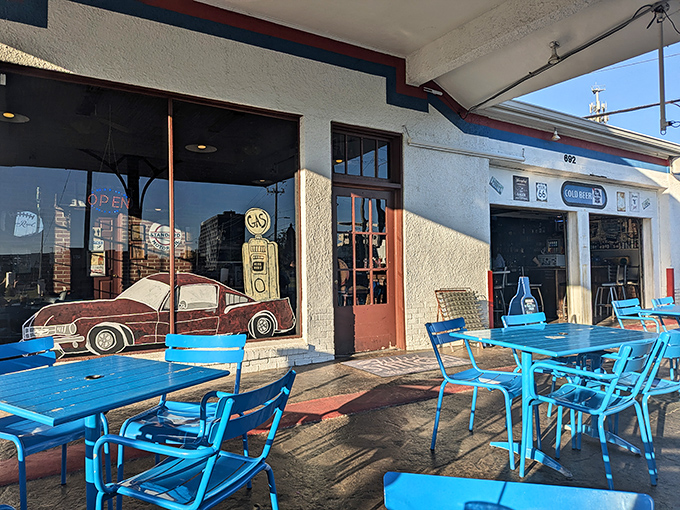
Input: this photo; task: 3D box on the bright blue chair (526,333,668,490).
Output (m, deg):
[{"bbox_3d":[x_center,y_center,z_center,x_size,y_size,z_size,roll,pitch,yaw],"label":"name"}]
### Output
[{"bbox_3d":[1.366,0.835,2.582,0.550,0.840,0.600,1,-2,-38],"label":"bright blue chair"}]

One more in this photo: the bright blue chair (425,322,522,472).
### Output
[{"bbox_3d":[0.946,0.855,3.117,0.595,0.840,0.520,-2,-2,42],"label":"bright blue chair"}]

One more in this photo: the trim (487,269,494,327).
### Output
[{"bbox_3d":[2.262,0.744,7.083,0.100,1.020,0.100,0,-2,-31],"label":"trim"}]

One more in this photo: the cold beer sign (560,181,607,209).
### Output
[{"bbox_3d":[4.585,-1.105,8.811,1.430,0.445,0.050,0,-2,-31],"label":"cold beer sign"}]

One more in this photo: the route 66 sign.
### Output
[{"bbox_3d":[3.514,-1.084,8.183,0.300,0.310,0.020,0,-2,-31],"label":"route 66 sign"}]

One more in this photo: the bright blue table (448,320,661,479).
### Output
[{"bbox_3d":[1.480,0.896,3.091,1.180,0.745,0.810,0,-2,-28],"label":"bright blue table"}]

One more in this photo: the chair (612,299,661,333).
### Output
[{"bbox_3d":[3.038,0.847,4.491,0.550,0.840,0.595,0,-2,-30],"label":"chair"}]

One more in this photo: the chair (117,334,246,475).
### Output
[{"bbox_3d":[-0.758,0.857,2.380,0.520,0.840,0.595,-1,-2,2],"label":"chair"}]

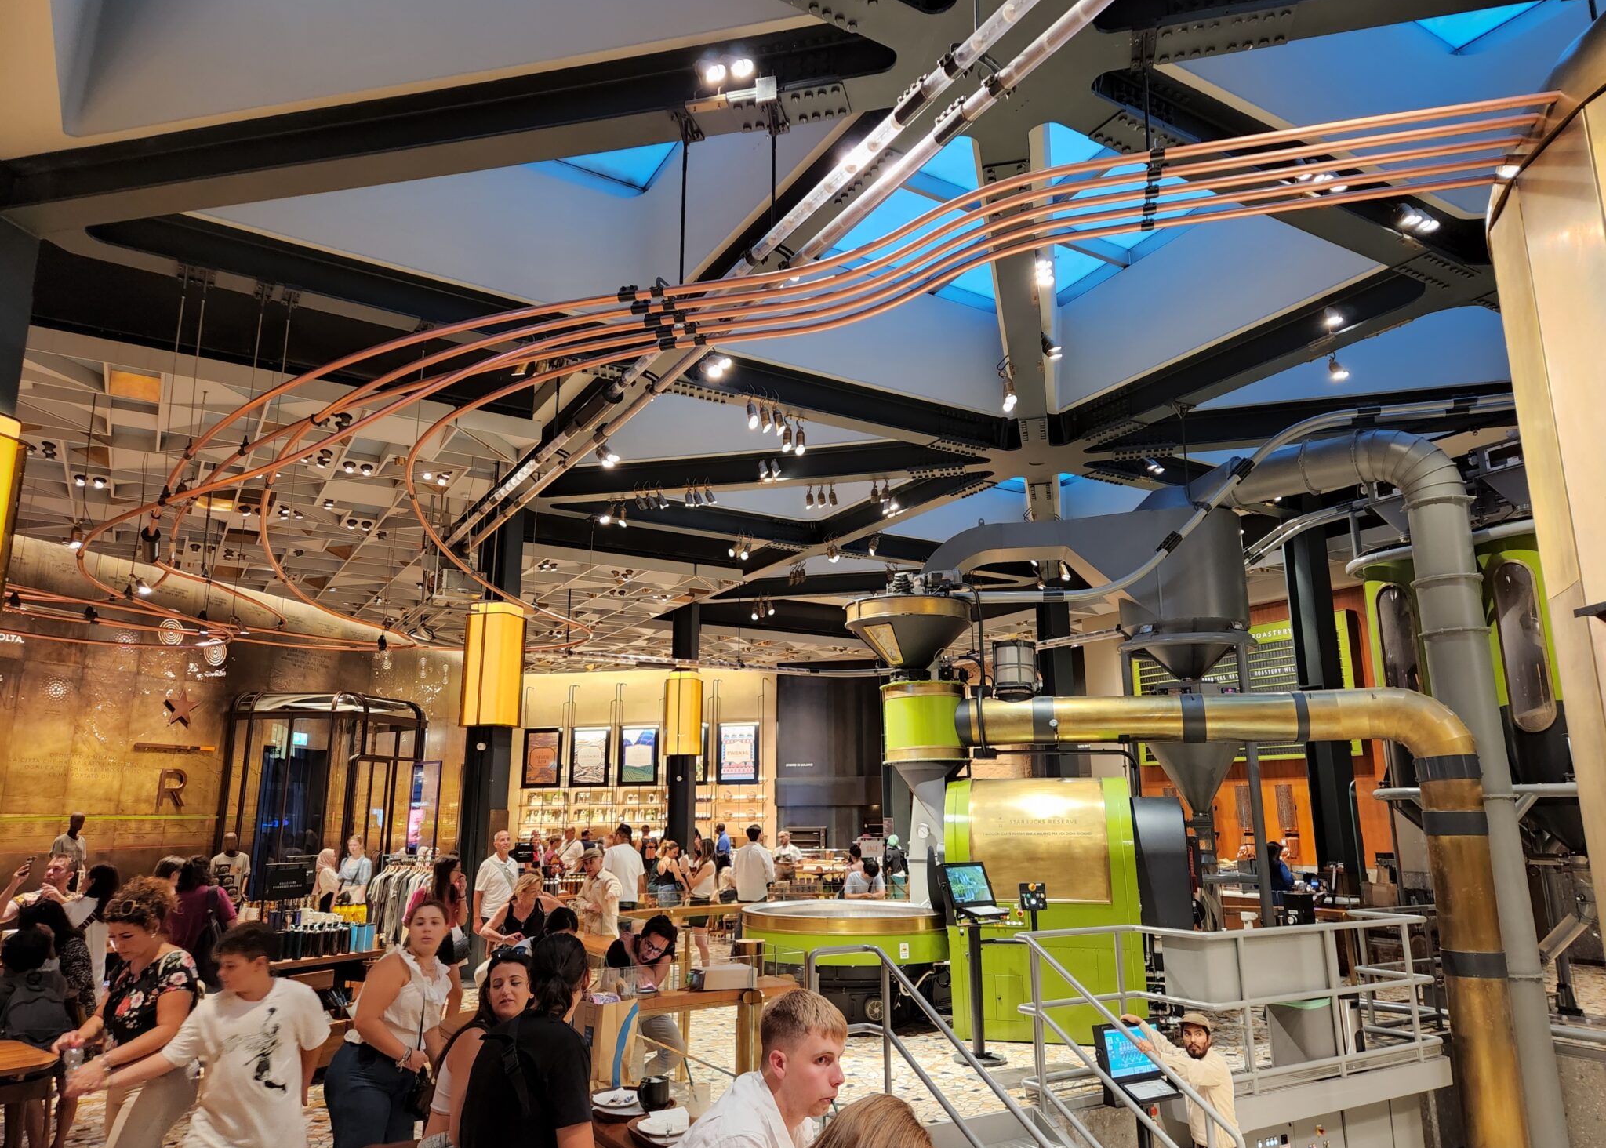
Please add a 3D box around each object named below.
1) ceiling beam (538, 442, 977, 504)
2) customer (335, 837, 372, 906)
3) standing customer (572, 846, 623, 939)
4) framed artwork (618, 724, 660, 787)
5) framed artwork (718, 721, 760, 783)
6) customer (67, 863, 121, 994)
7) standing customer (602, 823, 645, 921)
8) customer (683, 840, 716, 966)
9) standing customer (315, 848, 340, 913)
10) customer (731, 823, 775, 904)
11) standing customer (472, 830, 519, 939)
[{"bbox_3d":[-0.572,-1.206,12.440,5.250,0.420,0.300,-3,-13,12],"label":"ceiling beam"},{"bbox_3d":[-5.594,4.100,13.217,0.430,1.671,0.300,3,-13,-11],"label":"customer"},{"bbox_3d":[-2.085,3.619,10.765,0.500,1.660,0.370,-6,-14,24],"label":"standing customer"},{"bbox_3d":[-3.561,3.951,23.205,0.930,1.280,0.080,-3,-13,14],"label":"framed artwork"},{"bbox_3d":[-1.362,3.796,22.500,0.920,1.280,0.080,-5,-14,20],"label":"framed artwork"},{"bbox_3d":[-5.563,3.077,8.275,0.360,1.620,0.420,-1,-13,3],"label":"customer"},{"bbox_3d":[-2.070,3.826,12.357,0.520,1.820,0.340,3,-13,-12],"label":"standing customer"},{"bbox_3d":[-1.231,4.026,12.829,0.450,1.620,0.450,-3,-13,11],"label":"customer"},{"bbox_3d":[-6.060,4.252,13.521,0.380,1.500,0.450,1,-13,-3],"label":"standing customer"},{"bbox_3d":[-0.610,3.997,13.036,0.530,1.790,0.340,-3,-13,11],"label":"customer"},{"bbox_3d":[-3.215,3.569,11.082,0.480,1.750,0.300,10,-16,-36],"label":"standing customer"}]

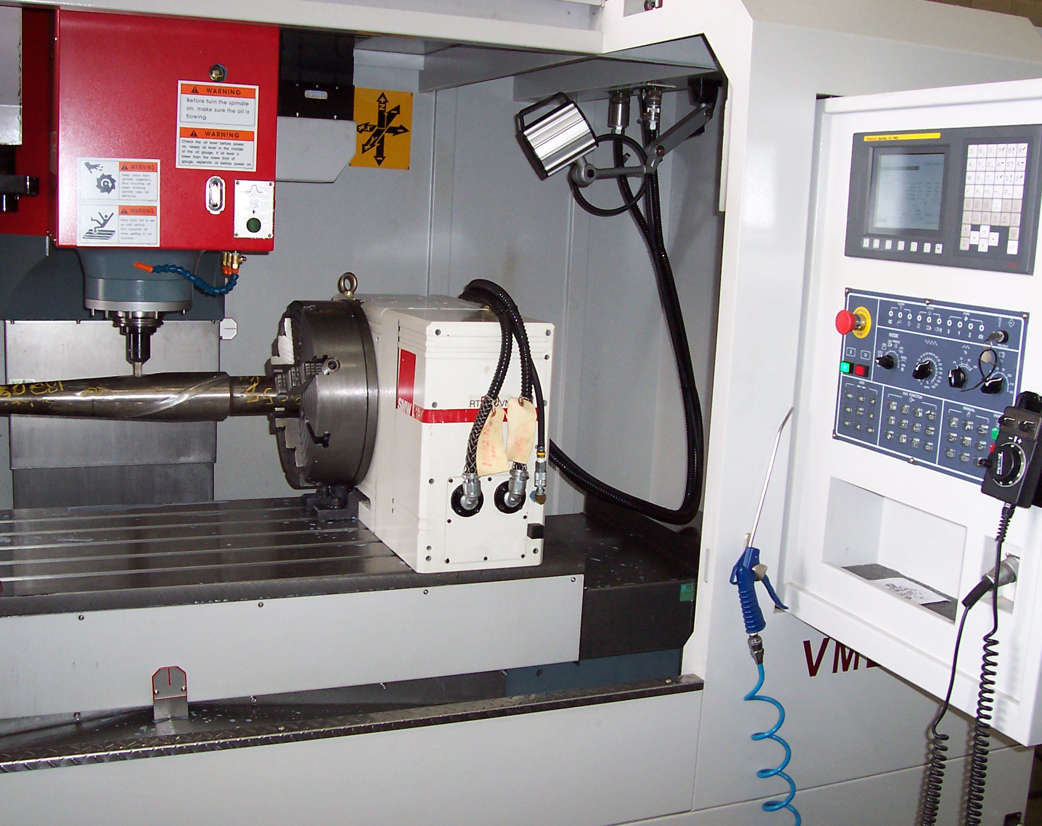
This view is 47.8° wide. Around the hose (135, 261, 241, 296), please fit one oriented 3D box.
[{"bbox_3d":[-0.619,-0.248,2.178,0.188,0.062,0.085,-1,9,-22],"label":"hose"}]

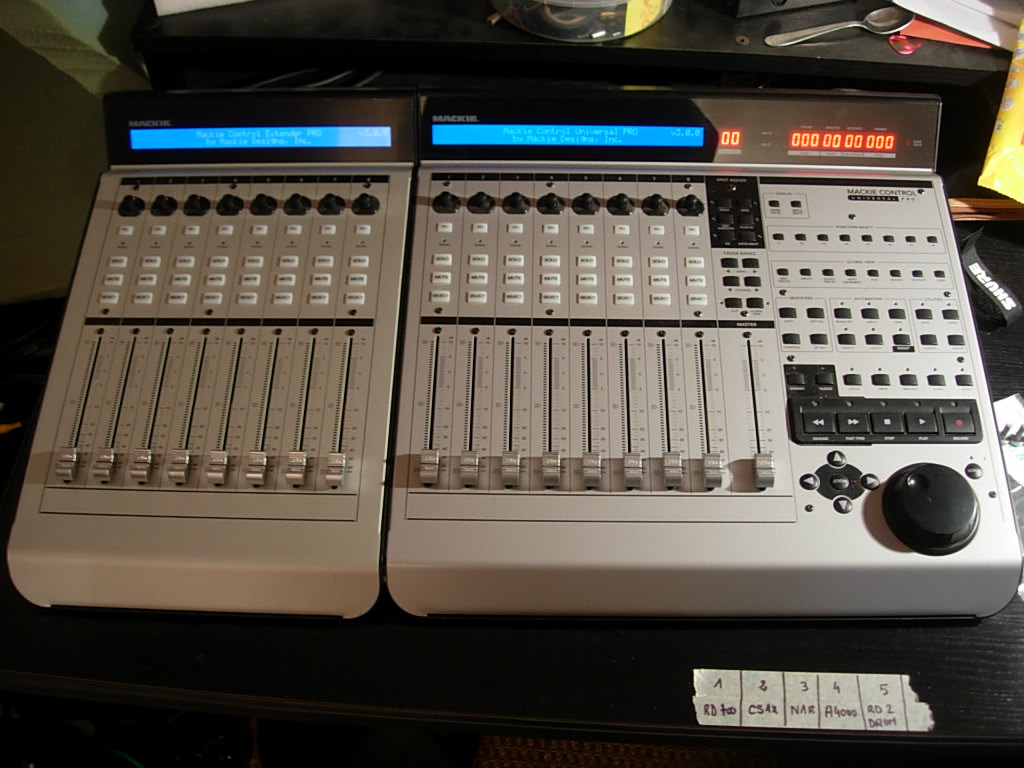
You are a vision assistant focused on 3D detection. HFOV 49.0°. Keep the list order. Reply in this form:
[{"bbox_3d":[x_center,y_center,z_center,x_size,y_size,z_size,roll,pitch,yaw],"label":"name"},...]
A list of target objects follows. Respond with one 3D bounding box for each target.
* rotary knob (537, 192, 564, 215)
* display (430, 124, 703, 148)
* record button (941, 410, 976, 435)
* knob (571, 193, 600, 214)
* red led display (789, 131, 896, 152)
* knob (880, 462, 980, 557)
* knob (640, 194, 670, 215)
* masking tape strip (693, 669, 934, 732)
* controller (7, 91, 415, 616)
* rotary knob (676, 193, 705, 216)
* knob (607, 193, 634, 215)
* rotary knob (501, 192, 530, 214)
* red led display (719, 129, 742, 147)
[{"bbox_3d":[0.031,-0.145,0.883,0.022,0.012,0.021,1,60,1],"label":"rotary knob"},{"bbox_3d":[0.045,-0.200,0.902,0.220,0.017,0.006,1,17,1],"label":"display"},{"bbox_3d":[0.310,0.027,0.779,0.022,0.006,0.015,1,60,1],"label":"record button"},{"bbox_3d":[0.059,-0.145,0.893,0.022,0.013,0.022,1,60,2],"label":"knob"},{"bbox_3d":[0.264,-0.194,0.897,0.089,0.016,0.006,1,17,1],"label":"red led display"},{"bbox_3d":[0.279,0.079,0.745,0.066,0.020,0.066,1,60,1],"label":"knob"},{"bbox_3d":[0.115,-0.144,0.892,0.022,0.013,0.022,1,60,2],"label":"knob"},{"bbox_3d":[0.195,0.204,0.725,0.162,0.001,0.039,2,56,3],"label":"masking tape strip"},{"bbox_3d":[-0.214,-0.039,0.823,0.264,0.110,0.411,1,56,2],"label":"controller"},{"bbox_3d":[0.142,-0.144,0.891,0.022,0.013,0.022,1,60,2],"label":"rotary knob"},{"bbox_3d":[0.087,-0.145,0.893,0.022,0.013,0.022,1,60,2],"label":"knob"},{"bbox_3d":[0.003,-0.145,0.884,0.022,0.012,0.021,1,60,1],"label":"rotary knob"},{"bbox_3d":[0.177,-0.199,0.911,0.018,0.013,0.004,1,19,2],"label":"red led display"}]

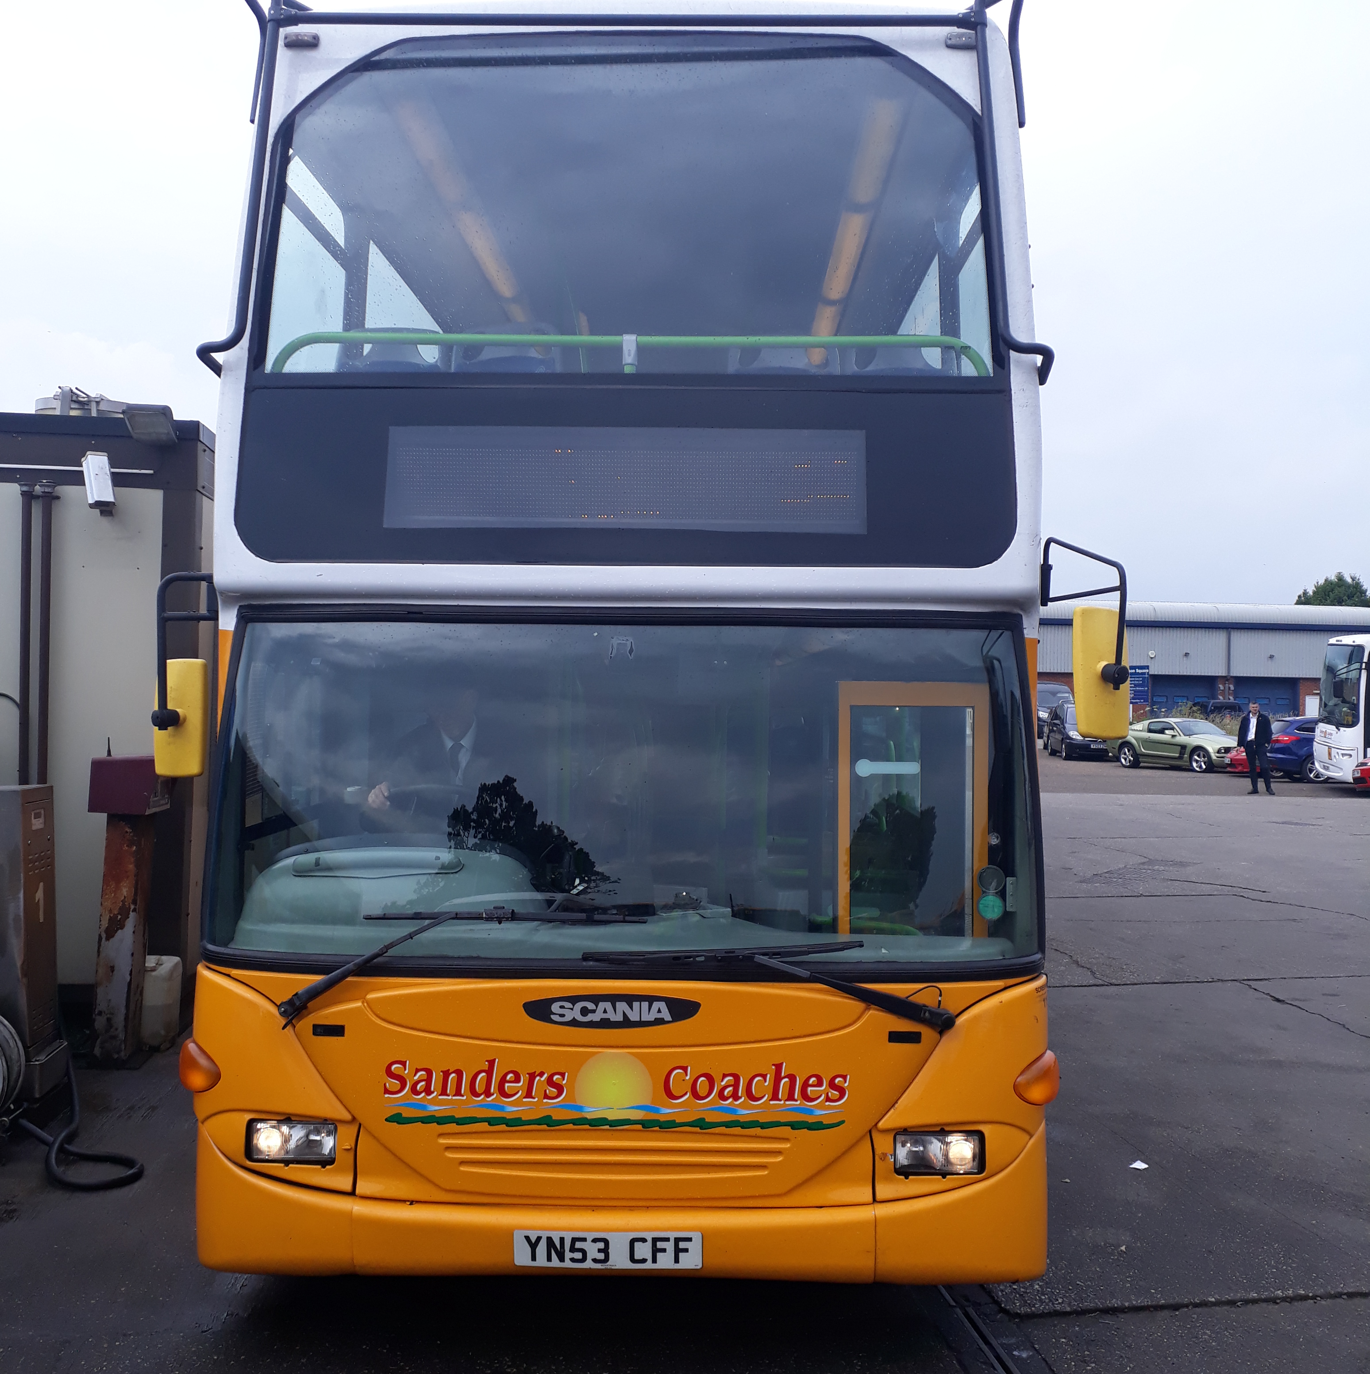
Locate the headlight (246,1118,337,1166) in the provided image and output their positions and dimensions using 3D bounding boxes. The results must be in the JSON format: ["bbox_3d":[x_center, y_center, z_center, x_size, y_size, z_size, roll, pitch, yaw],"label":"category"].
[{"bbox_3d":[-1.130,1.305,4.090,0.255,0.132,0.120,1,0,1],"label":"headlight"}]

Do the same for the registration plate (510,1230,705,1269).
[{"bbox_3d":[-0.212,1.560,3.950,0.520,0.111,0.015,1,6,1],"label":"registration plate"}]

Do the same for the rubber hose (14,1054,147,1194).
[{"bbox_3d":[-2.440,1.700,5.740,0.460,0.360,0.900,1,0,-25],"label":"rubber hose"}]

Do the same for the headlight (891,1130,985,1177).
[{"bbox_3d":[0.715,1.313,4.010,0.260,0.127,0.090,1,0,-2],"label":"headlight"}]

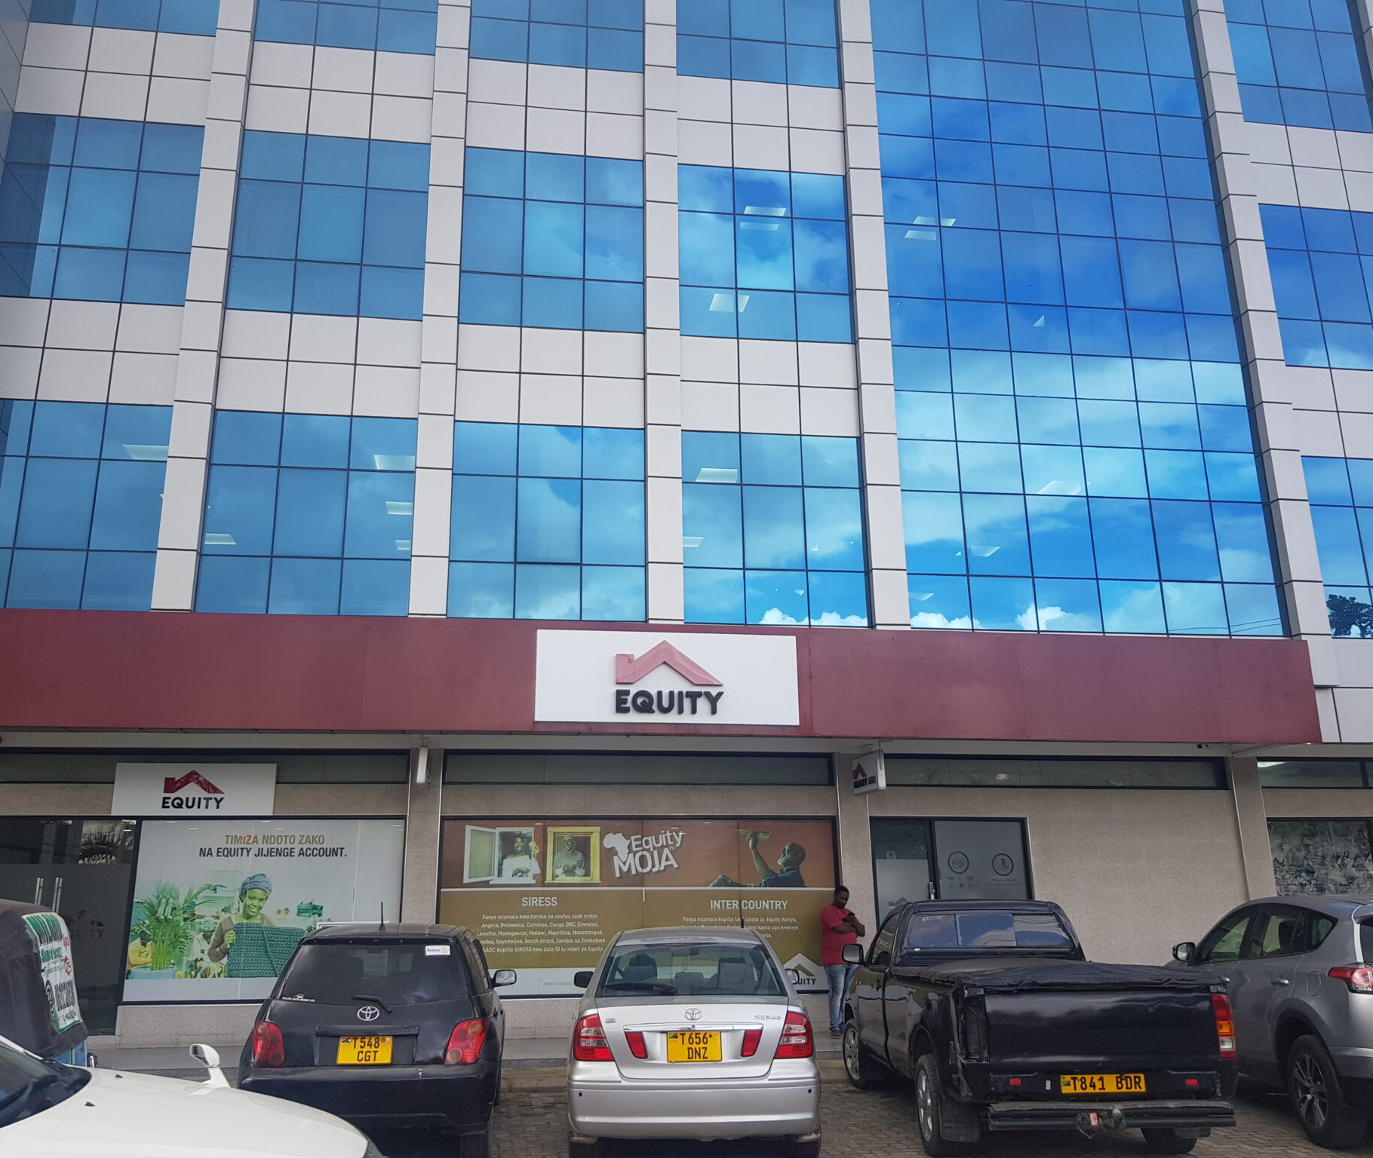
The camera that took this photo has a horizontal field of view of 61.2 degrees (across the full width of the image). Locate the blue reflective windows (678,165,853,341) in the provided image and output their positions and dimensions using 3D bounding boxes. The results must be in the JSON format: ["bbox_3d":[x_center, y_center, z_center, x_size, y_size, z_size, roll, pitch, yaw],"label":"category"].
[{"bbox_3d":[0.969,-4.083,14.524,2.211,2.394,0.150,1,-16,-8],"label":"blue reflective windows"}]

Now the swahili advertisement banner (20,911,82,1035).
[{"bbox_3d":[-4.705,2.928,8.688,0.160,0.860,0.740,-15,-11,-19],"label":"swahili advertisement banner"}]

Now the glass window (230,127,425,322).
[{"bbox_3d":[-4.126,-4.124,13.572,2.176,2.350,0.100,1,-16,-8],"label":"glass window"}]

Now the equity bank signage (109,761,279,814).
[{"bbox_3d":[-5.499,2.363,13.028,1.723,0.572,0.100,1,-16,-8],"label":"equity bank signage"}]

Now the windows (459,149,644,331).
[{"bbox_3d":[-1.668,-4.247,14.643,2.266,2.477,0.140,1,-16,-8],"label":"windows"}]

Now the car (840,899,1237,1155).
[{"bbox_3d":[2.484,3.458,9.438,1.770,1.670,5.020,0,-16,-2],"label":"car"}]

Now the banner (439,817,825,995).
[{"bbox_3d":[-0.482,3.774,13.482,4.646,1.967,0.100,1,-16,-8],"label":"banner"}]

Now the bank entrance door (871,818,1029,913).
[{"bbox_3d":[3.398,4.259,14.663,2.113,2.437,0.120,1,-16,-8],"label":"bank entrance door"}]

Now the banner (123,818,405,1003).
[{"bbox_3d":[-4.890,3.894,13.599,3.063,2.094,0.100,1,-16,-8],"label":"banner"}]

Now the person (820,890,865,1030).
[{"bbox_3d":[1.853,4.531,13.817,0.480,1.700,0.380,11,-19,-36],"label":"person"}]

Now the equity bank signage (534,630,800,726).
[{"bbox_3d":[-0.189,1.049,12.196,2.762,0.963,0.120,1,-16,-8],"label":"equity bank signage"}]

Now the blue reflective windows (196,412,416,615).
[{"bbox_3d":[-4.143,-0.723,12.803,2.216,2.359,0.150,1,-16,-8],"label":"blue reflective windows"}]

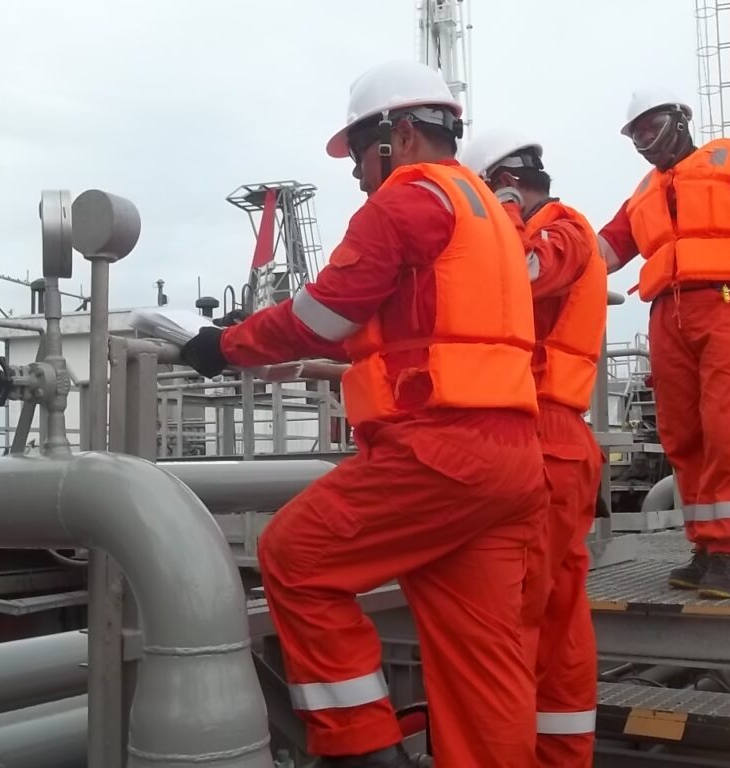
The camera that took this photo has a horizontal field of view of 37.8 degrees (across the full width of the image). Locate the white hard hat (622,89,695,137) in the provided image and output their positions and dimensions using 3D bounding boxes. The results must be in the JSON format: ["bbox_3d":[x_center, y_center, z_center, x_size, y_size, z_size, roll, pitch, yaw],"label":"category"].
[{"bbox_3d":[0.992,-0.911,3.600,0.280,0.150,0.220,-21,6,-27],"label":"white hard hat"}]

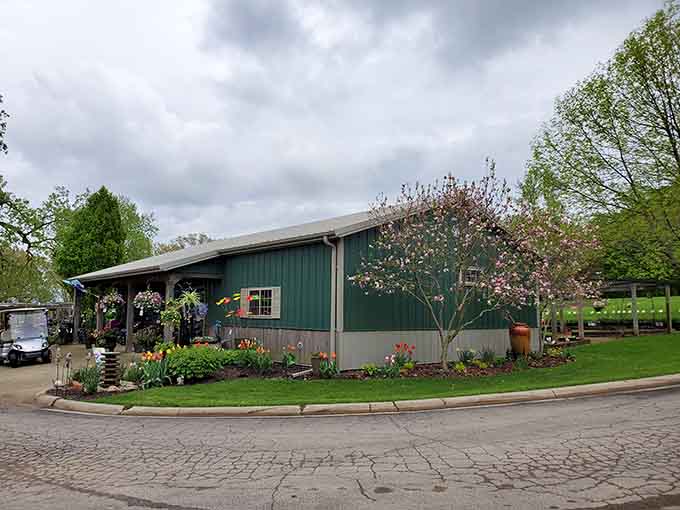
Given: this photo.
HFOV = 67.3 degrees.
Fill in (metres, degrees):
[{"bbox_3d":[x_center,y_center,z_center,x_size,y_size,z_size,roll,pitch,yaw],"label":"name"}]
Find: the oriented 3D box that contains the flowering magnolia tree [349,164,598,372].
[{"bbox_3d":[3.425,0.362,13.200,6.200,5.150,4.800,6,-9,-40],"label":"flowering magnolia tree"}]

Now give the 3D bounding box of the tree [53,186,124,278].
[{"bbox_3d":[-13.247,0.365,26.545,4.100,8.030,4.100,4,-7,-26],"label":"tree"}]

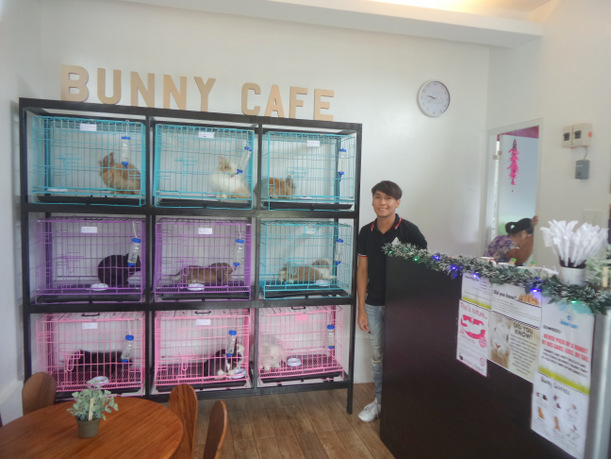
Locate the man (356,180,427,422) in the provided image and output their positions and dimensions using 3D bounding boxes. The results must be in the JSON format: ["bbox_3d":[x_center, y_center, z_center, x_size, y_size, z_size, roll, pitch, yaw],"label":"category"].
[{"bbox_3d":[0.602,0.503,2.978,0.480,1.666,0.300,4,4,28],"label":"man"}]

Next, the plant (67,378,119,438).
[{"bbox_3d":[-0.700,0.580,1.397,0.157,0.170,0.150,1,4,-12],"label":"plant"}]

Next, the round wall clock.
[{"bbox_3d":[1.058,-1.075,3.485,0.297,0.297,0.040,1,4,-12],"label":"round wall clock"}]

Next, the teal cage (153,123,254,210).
[{"bbox_3d":[-0.688,-0.408,2.929,0.609,0.511,0.390,1,4,-14],"label":"teal cage"}]

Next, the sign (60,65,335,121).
[{"bbox_3d":[-0.629,-0.847,2.694,1.682,0.209,0.025,1,4,-12],"label":"sign"}]

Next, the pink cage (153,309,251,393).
[{"bbox_3d":[-0.727,0.824,3.029,0.609,0.511,0.390,1,4,-13],"label":"pink cage"}]

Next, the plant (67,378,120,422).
[{"bbox_3d":[-0.700,0.571,1.397,0.157,0.152,0.150,1,4,-12],"label":"plant"}]

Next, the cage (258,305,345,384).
[{"bbox_3d":[-0.056,0.816,3.148,0.609,0.511,0.390,1,4,-11],"label":"cage"}]

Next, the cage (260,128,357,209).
[{"bbox_3d":[0.002,-0.396,3.070,0.609,0.511,0.390,1,4,-15],"label":"cage"}]

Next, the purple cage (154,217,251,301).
[{"bbox_3d":[-0.711,0.209,2.990,0.609,0.511,0.390,1,4,-13],"label":"purple cage"}]

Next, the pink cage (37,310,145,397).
[{"bbox_3d":[-1.393,0.812,2.858,0.609,0.511,0.390,1,4,-13],"label":"pink cage"}]

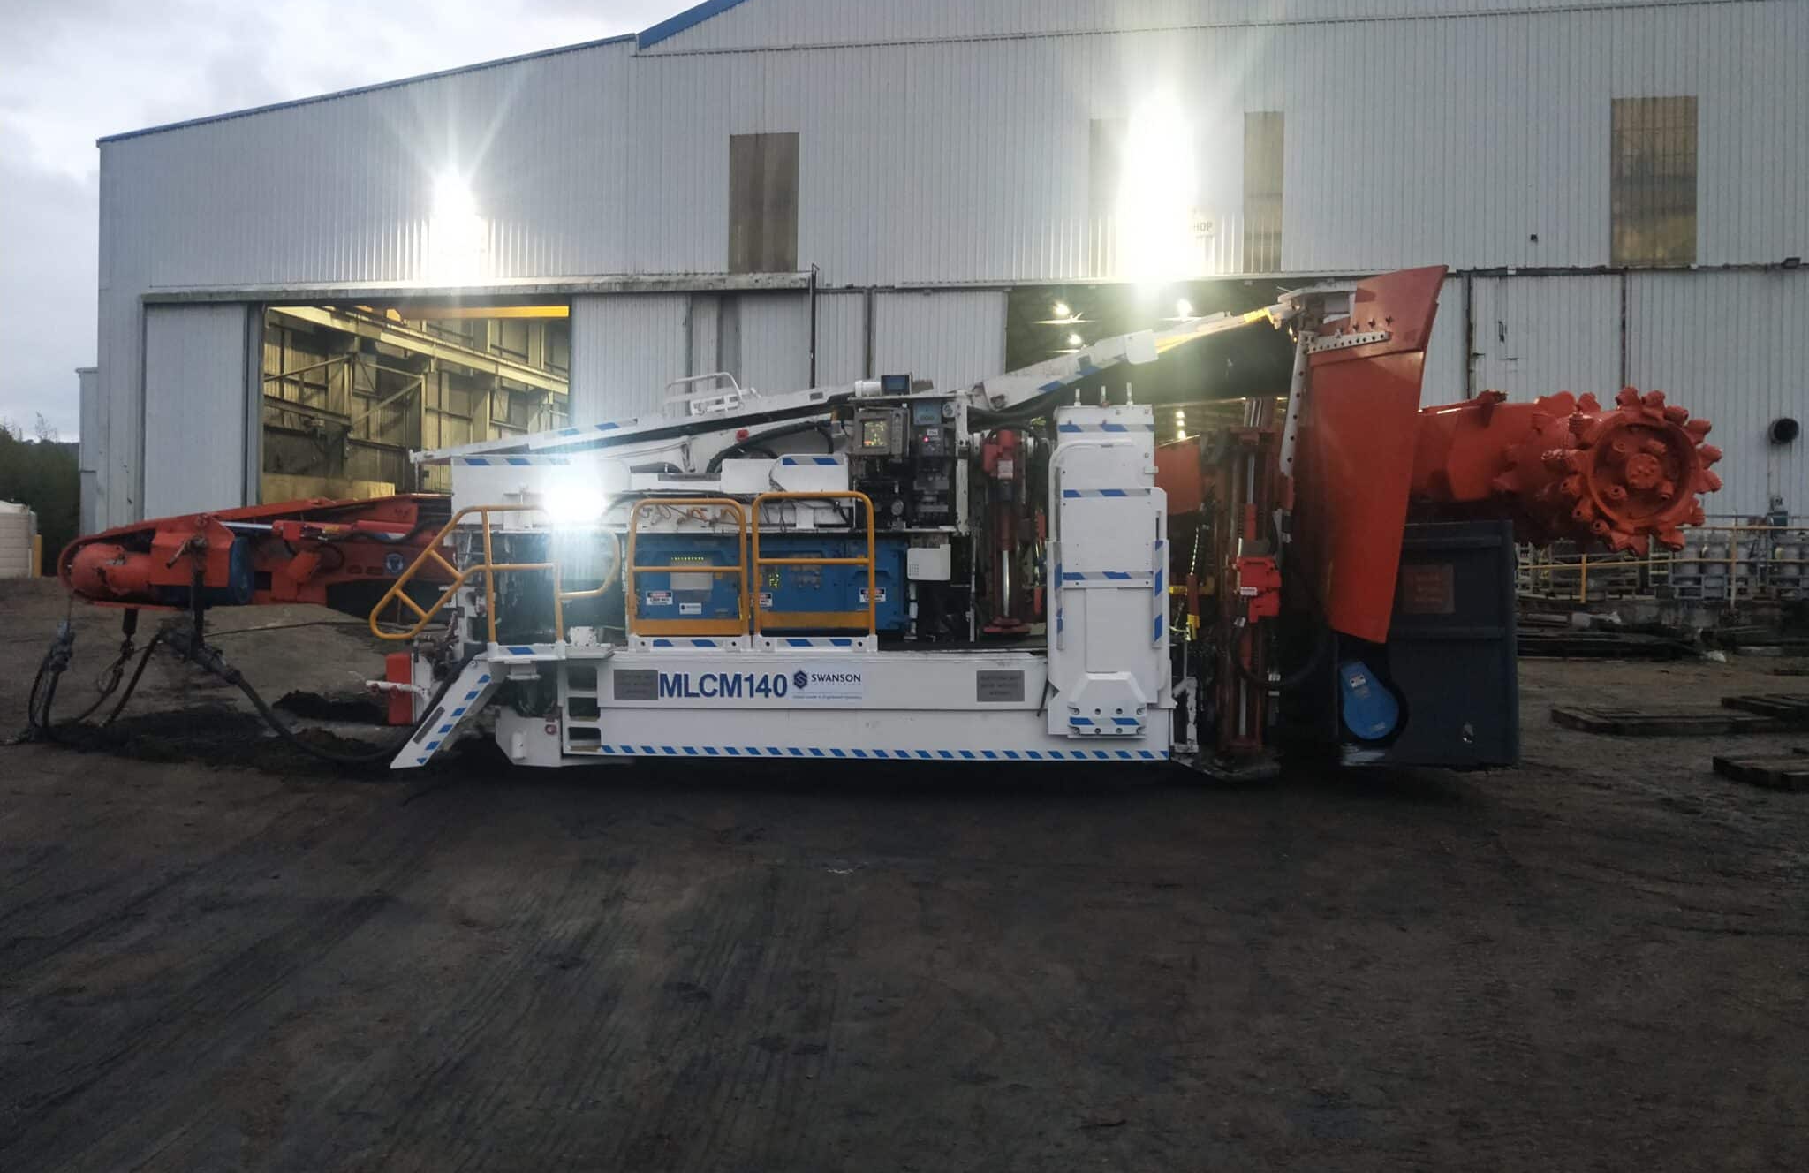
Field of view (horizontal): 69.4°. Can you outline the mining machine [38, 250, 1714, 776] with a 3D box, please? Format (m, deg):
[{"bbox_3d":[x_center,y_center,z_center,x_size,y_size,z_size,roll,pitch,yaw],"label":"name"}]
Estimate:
[{"bbox_3d":[-0.880,-0.410,10.750,12.100,3.300,4.900,0,0,6],"label":"mining machine"}]

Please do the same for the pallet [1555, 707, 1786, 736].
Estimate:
[{"bbox_3d":[6.750,1.200,11.650,1.450,0.120,1.200,0,0,5],"label":"pallet"}]

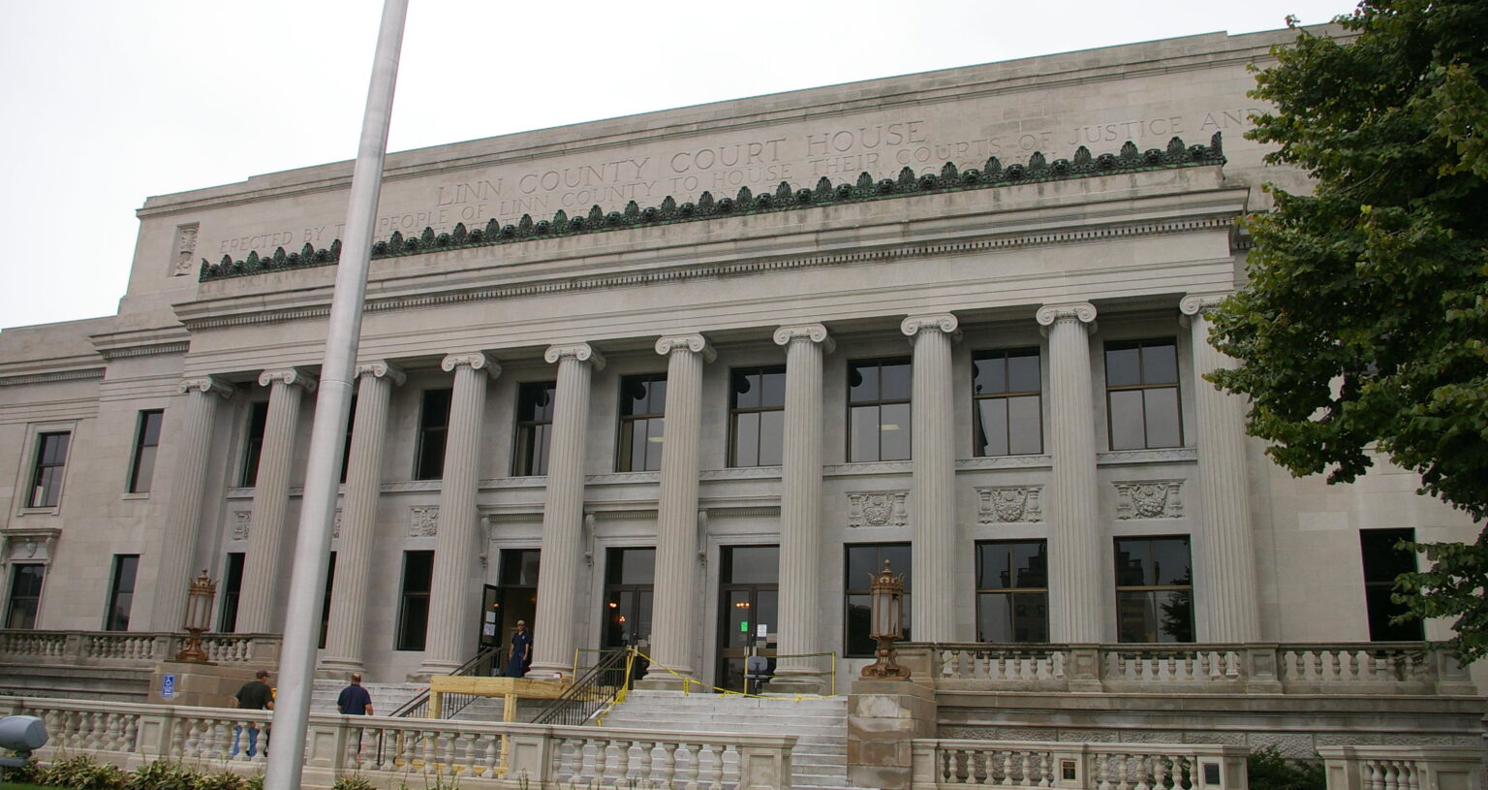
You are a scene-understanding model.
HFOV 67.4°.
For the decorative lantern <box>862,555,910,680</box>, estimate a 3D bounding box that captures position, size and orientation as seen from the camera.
[{"bbox_3d":[2.437,3.860,19.083,0.875,2.072,0.875,-4,-18,18],"label":"decorative lantern"}]

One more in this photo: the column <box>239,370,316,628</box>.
[{"bbox_3d":[-13.007,3.396,30.496,1.290,8.450,1.200,-4,-18,18],"label":"column"}]

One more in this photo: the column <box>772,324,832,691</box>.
[{"bbox_3d":[1.440,2.683,26.924,1.440,8.896,1.440,2,-16,0],"label":"column"}]

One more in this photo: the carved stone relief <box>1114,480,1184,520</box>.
[{"bbox_3d":[8.843,2.293,24.247,1.520,0.869,0.153,-4,-18,18],"label":"carved stone relief"}]

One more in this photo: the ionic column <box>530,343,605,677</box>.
[{"bbox_3d":[-4.623,3.058,28.894,1.440,8.896,1.440,-4,-17,18],"label":"ionic column"}]

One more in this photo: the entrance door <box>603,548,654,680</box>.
[{"bbox_3d":[-2.775,5.787,28.875,1.920,3.687,0.192,-4,-17,18],"label":"entrance door"}]

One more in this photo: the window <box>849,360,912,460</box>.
[{"bbox_3d":[3.257,0.320,26.985,1.587,2.604,0.215,-4,-18,18],"label":"window"}]

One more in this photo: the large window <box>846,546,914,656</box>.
[{"bbox_3d":[3.208,4.866,26.479,1.660,2.747,0.150,-4,-16,18],"label":"large window"}]

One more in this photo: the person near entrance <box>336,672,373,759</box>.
[{"bbox_3d":[-6.689,5.585,18.878,0.560,1.780,0.360,0,-16,4],"label":"person near entrance"}]

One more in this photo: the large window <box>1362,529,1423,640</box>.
[{"bbox_3d":[13.543,4.100,23.204,1.118,2.725,0.150,-4,-16,18],"label":"large window"}]

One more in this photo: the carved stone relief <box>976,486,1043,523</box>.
[{"bbox_3d":[6.197,2.547,25.951,1.496,0.866,0.120,-4,-16,18],"label":"carved stone relief"}]

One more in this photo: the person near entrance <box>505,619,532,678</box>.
[{"bbox_3d":[-5.610,6.504,27.850,0.522,1.741,0.353,1,-17,4],"label":"person near entrance"}]

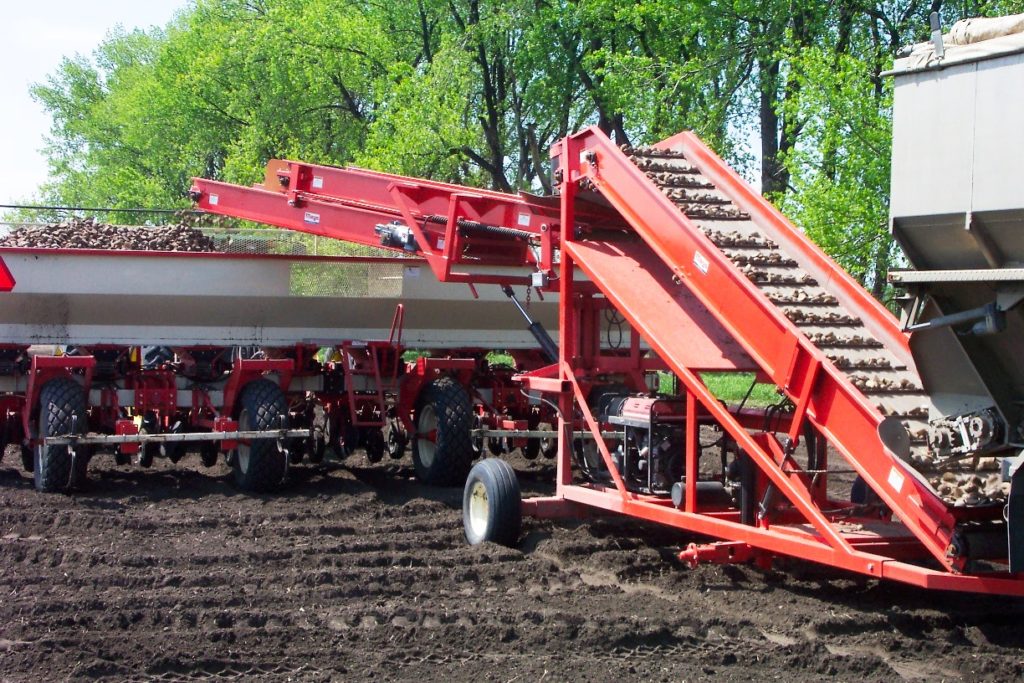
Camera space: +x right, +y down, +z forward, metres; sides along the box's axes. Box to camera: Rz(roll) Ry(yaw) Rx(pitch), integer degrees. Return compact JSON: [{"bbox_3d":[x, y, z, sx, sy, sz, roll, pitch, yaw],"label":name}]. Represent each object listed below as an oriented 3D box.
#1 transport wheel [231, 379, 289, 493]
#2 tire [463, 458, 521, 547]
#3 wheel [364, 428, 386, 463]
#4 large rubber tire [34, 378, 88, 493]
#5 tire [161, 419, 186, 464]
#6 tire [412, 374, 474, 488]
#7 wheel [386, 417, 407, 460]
[{"bbox_3d":[-2.526,0.980,17.314,0.350,1.200,1.200,0,2,-21],"label":"transport wheel"},{"bbox_3d":[-0.163,1.288,13.400,0.235,0.770,0.770,0,2,-20],"label":"tire"},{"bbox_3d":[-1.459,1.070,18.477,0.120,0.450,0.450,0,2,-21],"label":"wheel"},{"bbox_3d":[-4.325,0.965,16.615,0.350,1.200,1.200,0,2,-21],"label":"large rubber tire"},{"bbox_3d":[-3.454,1.020,17.704,0.160,0.480,0.480,0,2,-21],"label":"tire"},{"bbox_3d":[-0.727,0.992,18.010,0.350,1.200,1.200,0,2,-21],"label":"tire"},{"bbox_3d":[-1.236,1.054,18.566,0.120,0.430,0.430,0,2,-21],"label":"wheel"}]

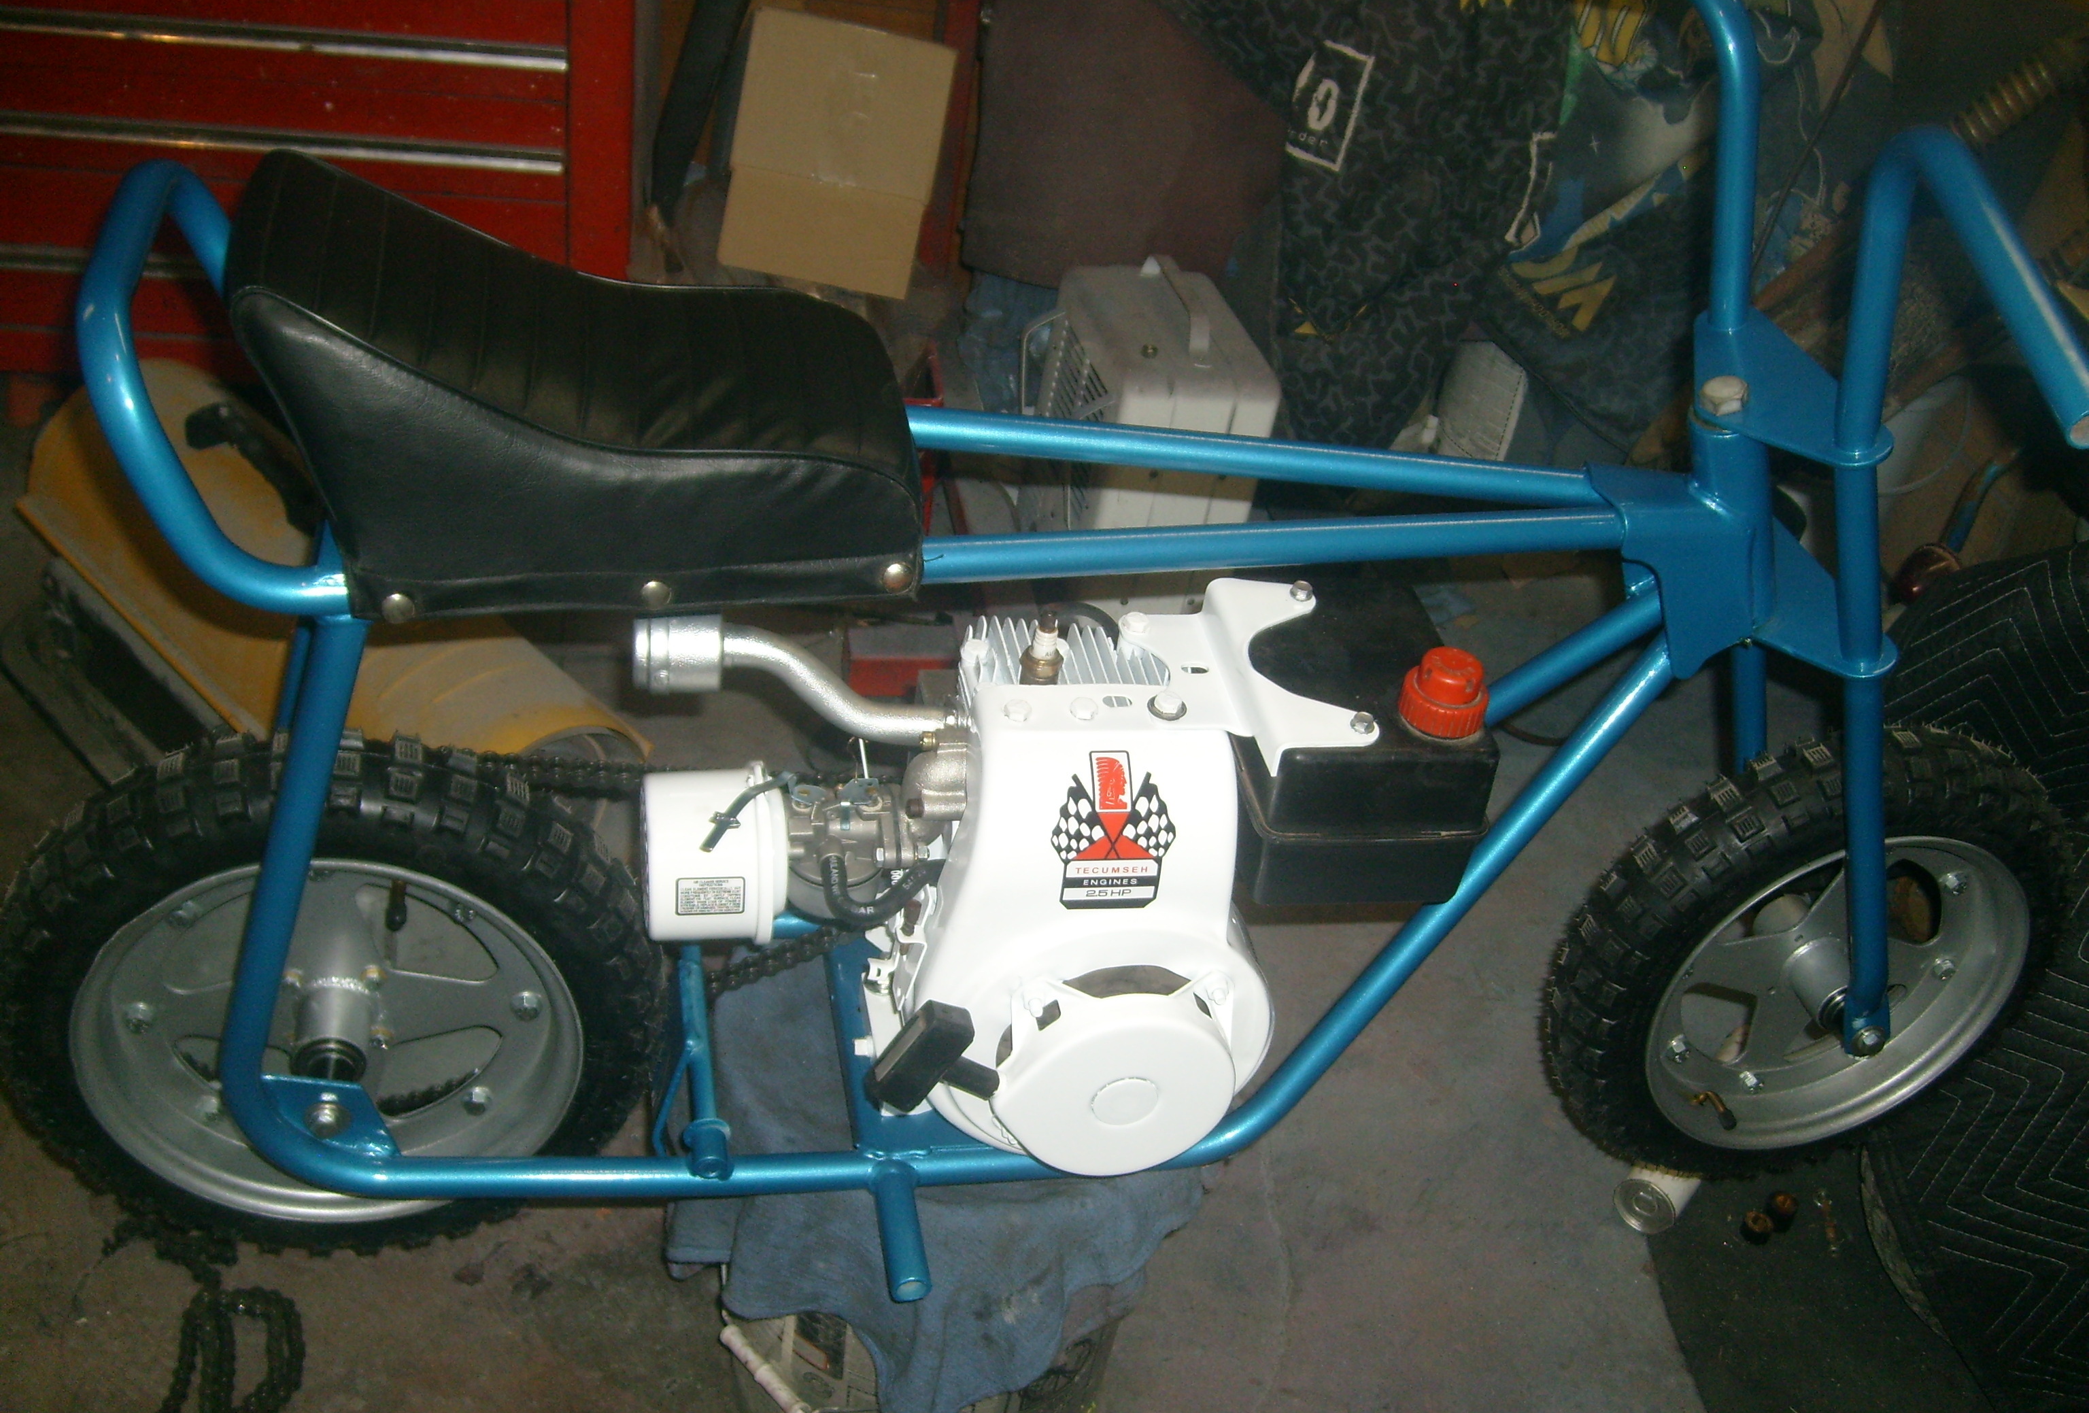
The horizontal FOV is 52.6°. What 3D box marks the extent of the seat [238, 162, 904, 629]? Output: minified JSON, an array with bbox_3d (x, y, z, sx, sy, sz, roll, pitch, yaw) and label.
[{"bbox_3d":[-0.231,-0.168,1.096,0.329,0.175,0.206,1,33,-12],"label":"seat"}]

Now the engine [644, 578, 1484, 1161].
[{"bbox_3d":[0.005,0.100,1.284,0.505,0.318,0.278,1,33,-12],"label":"engine"}]

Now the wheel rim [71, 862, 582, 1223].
[{"bbox_3d":[-0.417,0.182,1.255,0.278,0.278,0.080,1,33,-12],"label":"wheel rim"}]

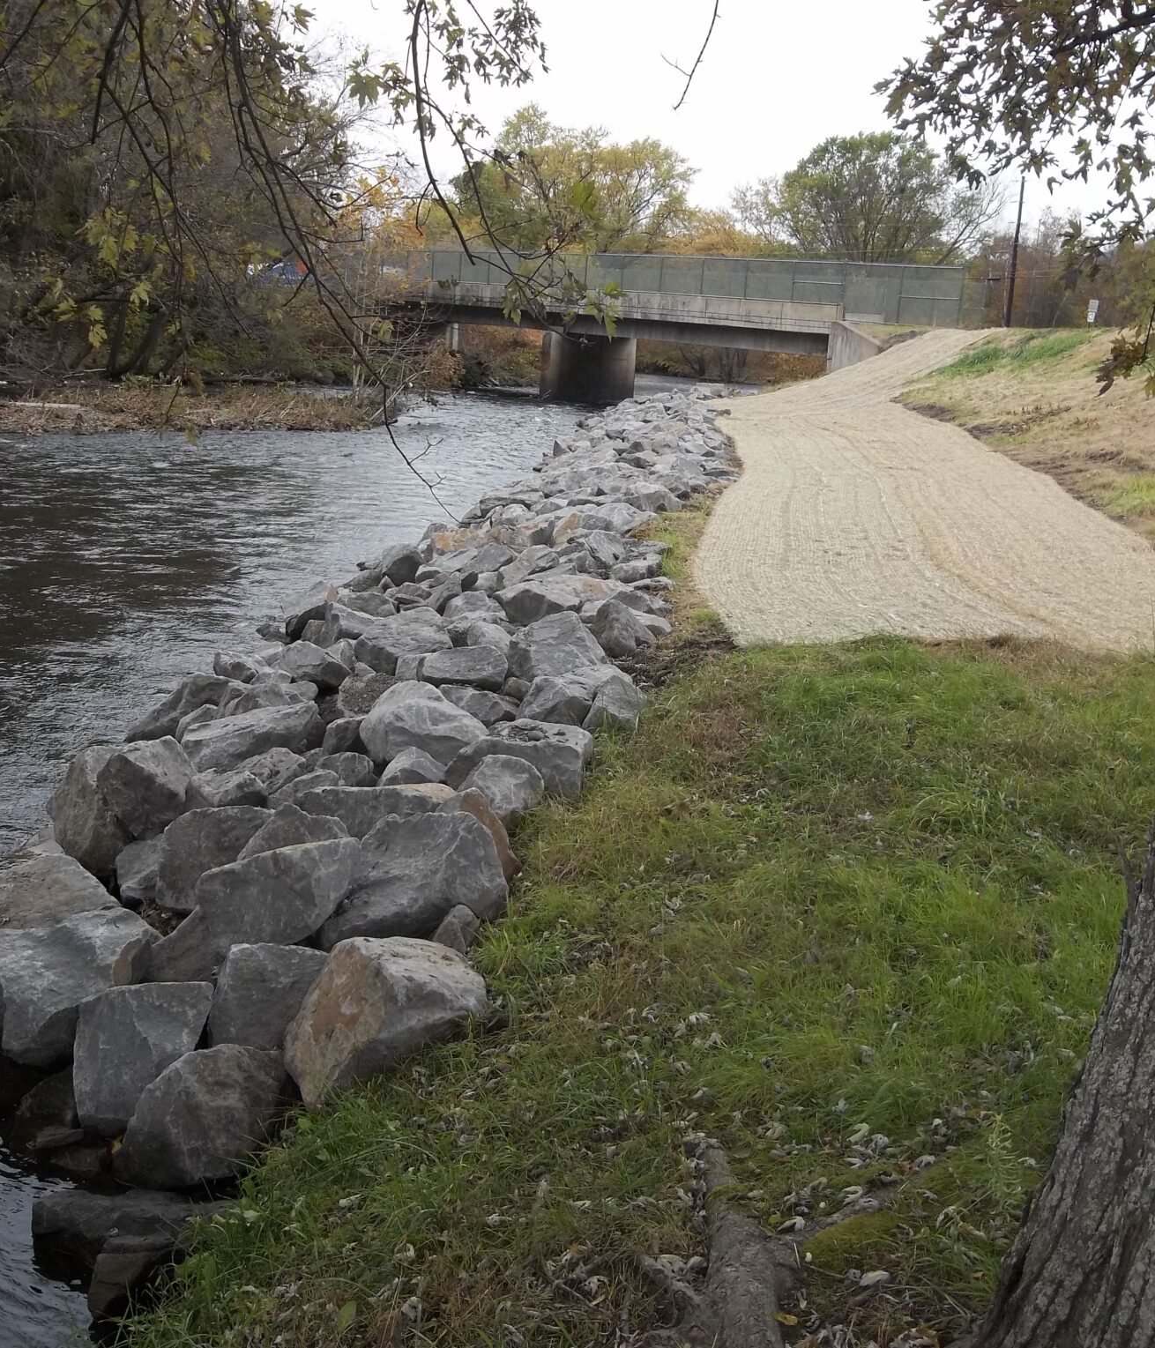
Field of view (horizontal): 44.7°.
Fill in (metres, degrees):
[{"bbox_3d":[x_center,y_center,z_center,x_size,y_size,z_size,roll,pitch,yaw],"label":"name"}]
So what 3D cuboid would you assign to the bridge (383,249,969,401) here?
[{"bbox_3d":[3.410,-15.375,62.158,9.500,6.188,38.000,-9,18,-38],"label":"bridge"}]

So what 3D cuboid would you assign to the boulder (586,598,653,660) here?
[{"bbox_3d":[0.230,-0.250,7.900,0.360,0.290,0.340,2,14,0],"label":"boulder"}]

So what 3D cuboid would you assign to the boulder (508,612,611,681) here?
[{"bbox_3d":[-0.095,-0.141,7.600,0.520,0.330,0.420,2,14,0],"label":"boulder"}]

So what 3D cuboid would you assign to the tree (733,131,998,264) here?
[{"bbox_3d":[14.885,-22.527,74.000,13.000,10.500,11.000,2,14,0],"label":"tree"}]

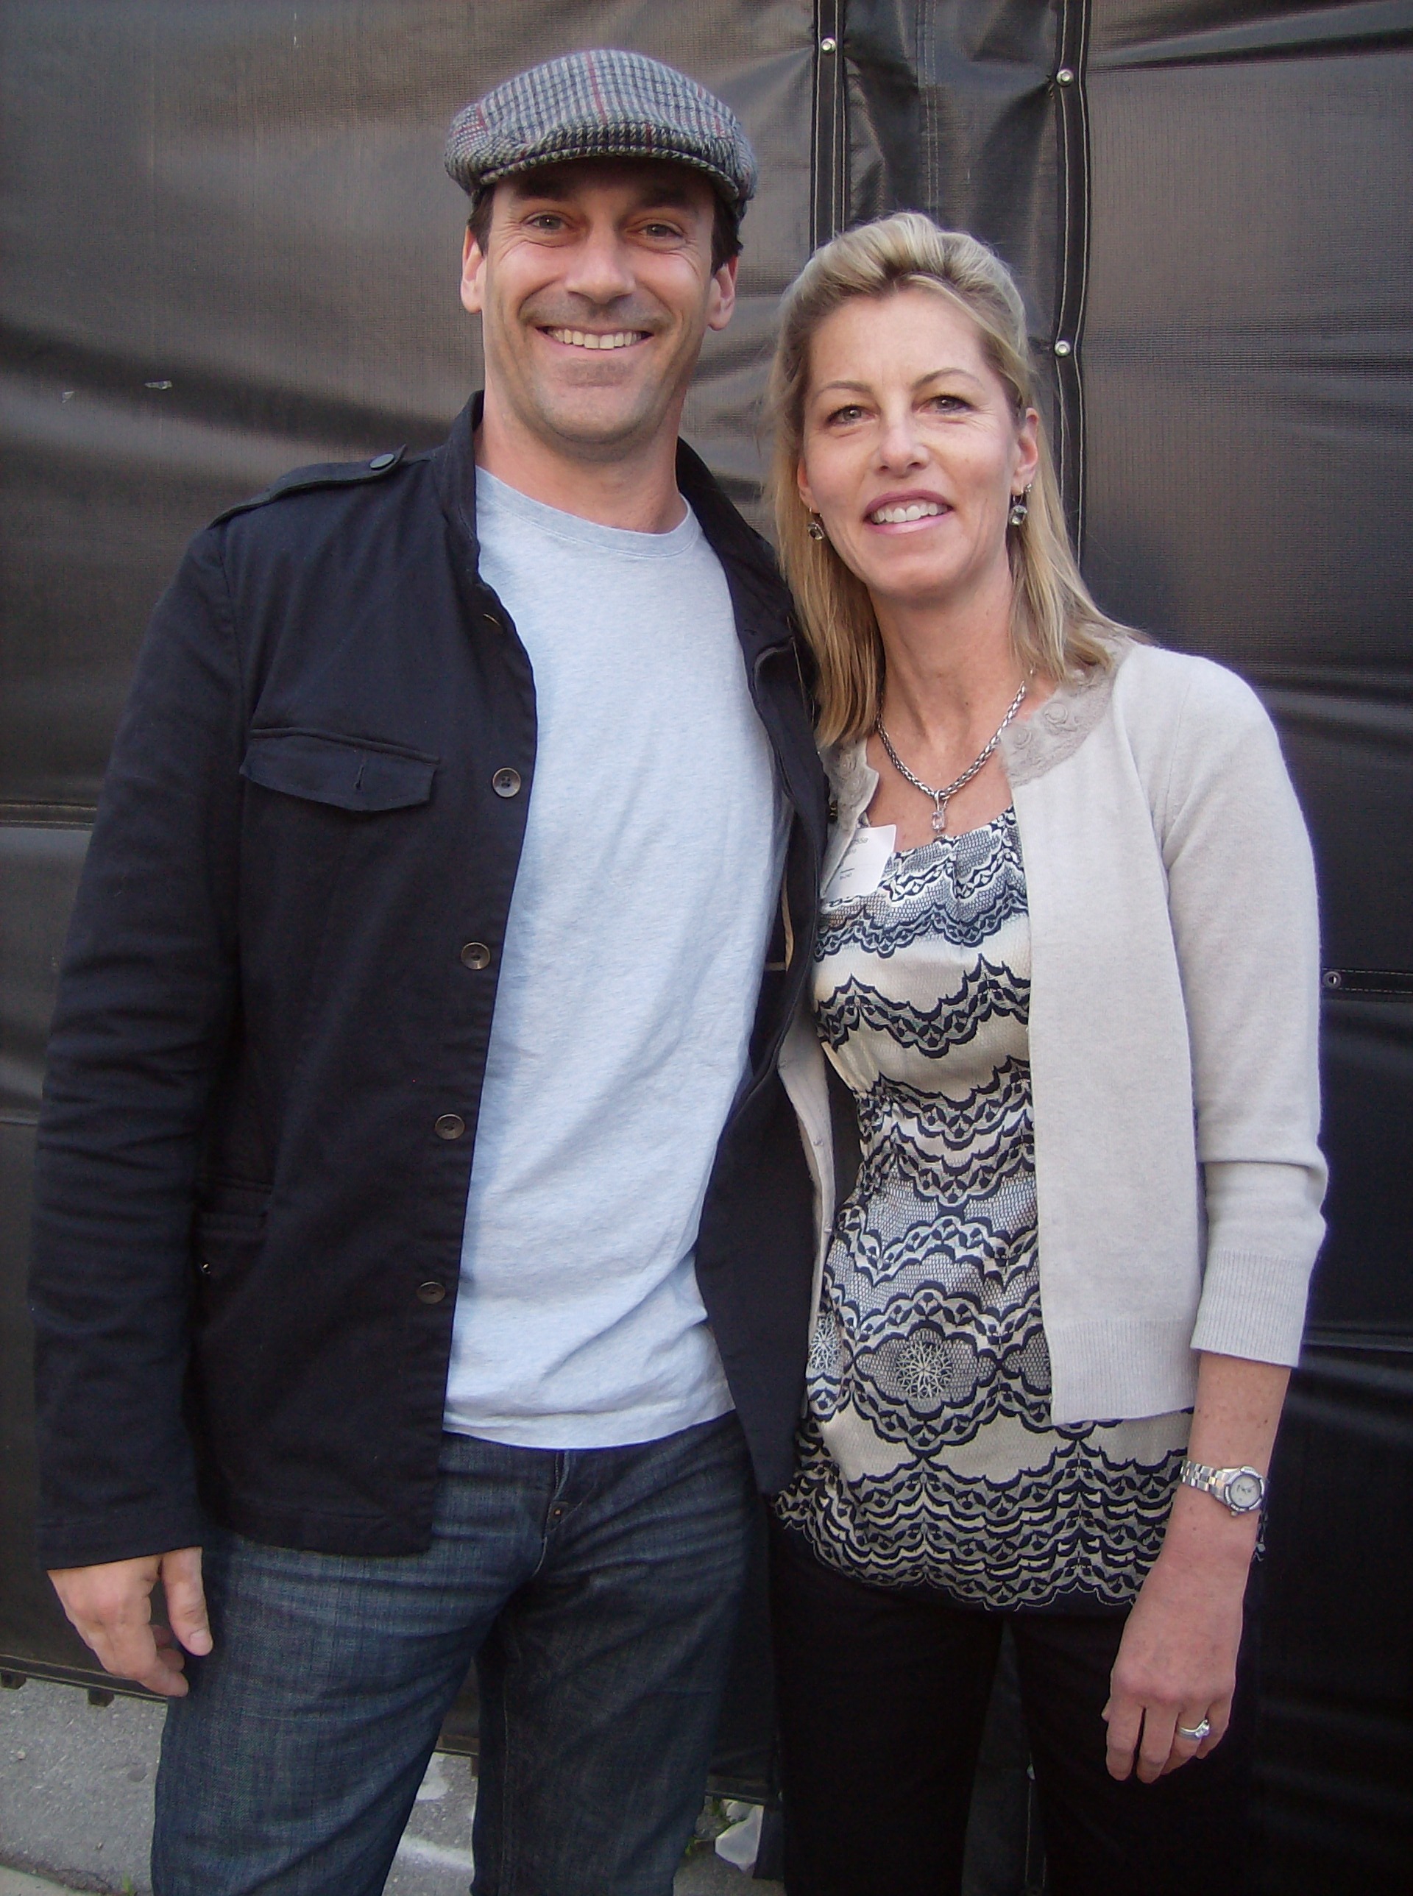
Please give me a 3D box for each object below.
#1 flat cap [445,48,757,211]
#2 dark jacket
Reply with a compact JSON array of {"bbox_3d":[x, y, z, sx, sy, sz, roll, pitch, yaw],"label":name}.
[{"bbox_3d":[-0.067,-0.532,1.291,0.209,0.114,0.275,4,13,-6],"label":"flat cap"},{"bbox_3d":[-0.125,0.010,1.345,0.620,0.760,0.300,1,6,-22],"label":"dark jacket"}]

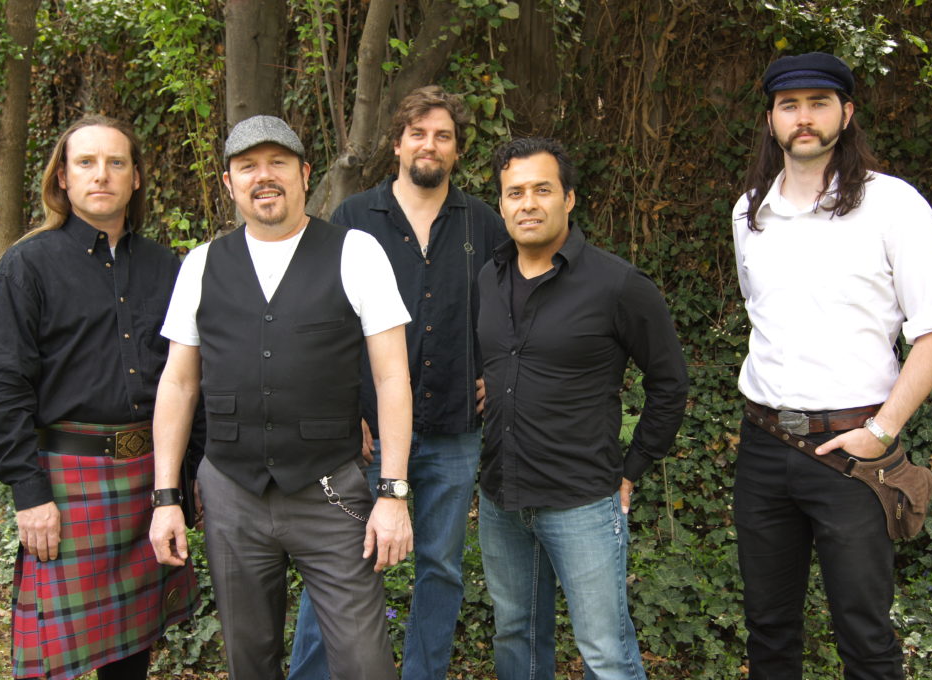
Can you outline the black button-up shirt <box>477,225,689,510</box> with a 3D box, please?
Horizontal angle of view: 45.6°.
[{"bbox_3d":[0.240,0.063,2.600,0.510,0.660,0.330,2,4,34],"label":"black button-up shirt"}]

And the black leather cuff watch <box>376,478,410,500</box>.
[{"bbox_3d":[-0.159,0.327,2.430,0.072,0.042,0.062,-3,6,-28],"label":"black leather cuff watch"}]

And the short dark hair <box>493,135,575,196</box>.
[{"bbox_3d":[0.162,-0.408,2.630,0.185,0.155,0.205,-4,3,15],"label":"short dark hair"}]

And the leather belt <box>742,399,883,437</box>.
[{"bbox_3d":[0.832,0.178,2.600,0.360,0.075,0.260,2,3,30],"label":"leather belt"}]

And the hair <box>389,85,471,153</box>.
[{"bbox_3d":[-0.093,-0.556,2.830,0.205,0.185,0.220,0,3,-2],"label":"hair"}]

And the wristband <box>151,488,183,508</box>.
[{"bbox_3d":[-0.660,0.348,2.440,0.067,0.042,0.060,1,5,10],"label":"wristband"}]

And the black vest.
[{"bbox_3d":[-0.416,0.032,2.470,0.390,0.610,0.300,0,5,4],"label":"black vest"}]

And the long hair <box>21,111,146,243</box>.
[{"bbox_3d":[-0.876,-0.368,2.570,0.270,0.310,0.250,-2,5,-17],"label":"long hair"}]

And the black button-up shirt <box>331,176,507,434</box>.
[{"bbox_3d":[-0.109,-0.088,2.850,0.520,0.645,0.300,0,3,-2],"label":"black button-up shirt"}]

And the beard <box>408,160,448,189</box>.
[{"bbox_3d":[-0.090,-0.401,2.670,0.098,0.075,0.070,-1,5,-6],"label":"beard"}]

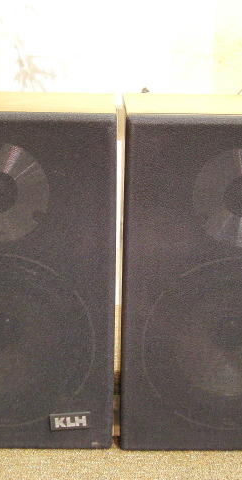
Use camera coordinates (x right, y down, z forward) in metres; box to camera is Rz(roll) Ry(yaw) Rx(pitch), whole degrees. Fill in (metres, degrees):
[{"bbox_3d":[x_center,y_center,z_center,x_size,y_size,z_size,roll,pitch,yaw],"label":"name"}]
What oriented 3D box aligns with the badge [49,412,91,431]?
[{"bbox_3d":[-0.061,0.220,1.008,0.048,0.021,0.004,-2,17,0],"label":"badge"}]

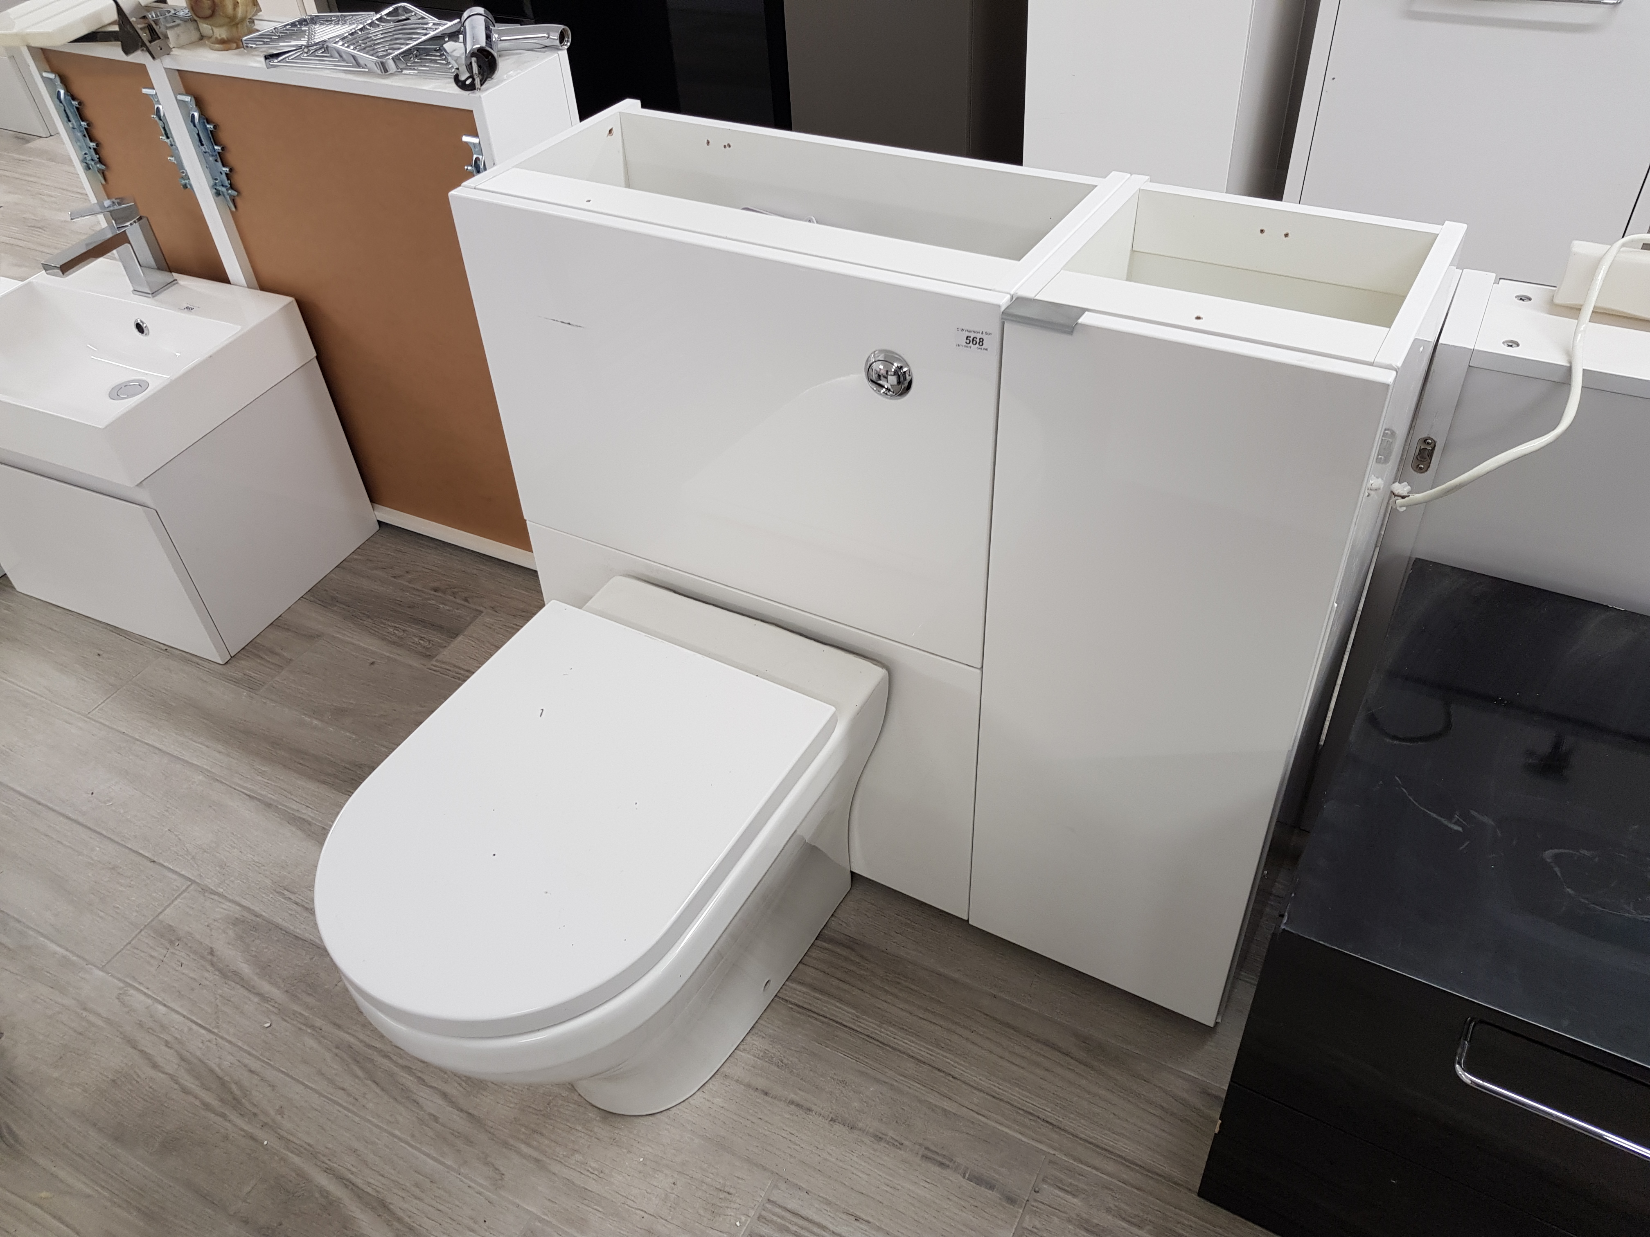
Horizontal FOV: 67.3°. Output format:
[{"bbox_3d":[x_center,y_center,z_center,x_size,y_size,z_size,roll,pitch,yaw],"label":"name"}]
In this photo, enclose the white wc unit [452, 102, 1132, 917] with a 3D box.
[{"bbox_3d":[-0.024,-0.106,1.486,0.602,0.838,0.304,19,44,24],"label":"white wc unit"}]

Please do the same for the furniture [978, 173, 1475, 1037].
[{"bbox_3d":[0.369,0.026,1.301,0.302,0.838,0.304,19,44,24],"label":"furniture"}]

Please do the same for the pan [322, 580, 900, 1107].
[{"bbox_3d":[-0.229,0.305,1.325,0.378,0.430,0.576,19,44,24],"label":"pan"}]

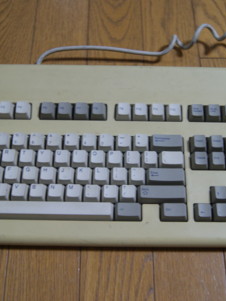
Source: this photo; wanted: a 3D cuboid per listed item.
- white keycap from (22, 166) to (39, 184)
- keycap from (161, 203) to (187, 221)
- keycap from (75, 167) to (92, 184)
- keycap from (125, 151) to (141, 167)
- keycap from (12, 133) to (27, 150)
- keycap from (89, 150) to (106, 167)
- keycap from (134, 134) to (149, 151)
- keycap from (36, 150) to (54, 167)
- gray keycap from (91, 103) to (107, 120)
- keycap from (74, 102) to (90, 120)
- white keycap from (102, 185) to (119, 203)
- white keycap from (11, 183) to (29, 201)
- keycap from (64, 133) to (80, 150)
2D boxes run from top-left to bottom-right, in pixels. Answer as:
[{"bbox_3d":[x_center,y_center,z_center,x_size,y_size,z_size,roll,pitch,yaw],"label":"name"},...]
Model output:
[{"bbox_3d":[-0.088,0.027,0.442,0.018,0.008,0.018,1,69,-1],"label":"white keycap"},{"bbox_3d":[0.063,0.062,0.428,0.028,0.010,0.018,1,69,0],"label":"keycap"},{"bbox_3d":[-0.031,0.027,0.443,0.018,0.009,0.018,1,70,-1],"label":"keycap"},{"bbox_3d":[0.021,0.010,0.447,0.018,0.009,0.018,1,69,-1],"label":"keycap"},{"bbox_3d":[-0.102,-0.010,0.452,0.018,0.011,0.018,1,69,-1],"label":"keycap"},{"bbox_3d":[-0.017,0.008,0.448,0.018,0.010,0.018,1,69,0],"label":"keycap"},{"bbox_3d":[0.031,-0.008,0.456,0.018,0.010,0.018,1,69,-1],"label":"keycap"},{"bbox_3d":[-0.074,0.008,0.446,0.018,0.009,0.018,1,68,-1],"label":"keycap"},{"bbox_3d":[-0.017,-0.046,0.468,0.018,0.010,0.018,1,69,0],"label":"gray keycap"},{"bbox_3d":[-0.035,-0.044,0.471,0.018,0.010,0.018,1,69,-1],"label":"keycap"},{"bbox_3d":[-0.003,0.044,0.432,0.018,0.009,0.018,1,68,-1],"label":"white keycap"},{"bbox_3d":[-0.098,0.044,0.437,0.018,0.010,0.018,1,69,-1],"label":"white keycap"},{"bbox_3d":[-0.045,-0.009,0.455,0.018,0.010,0.018,1,69,-1],"label":"keycap"}]

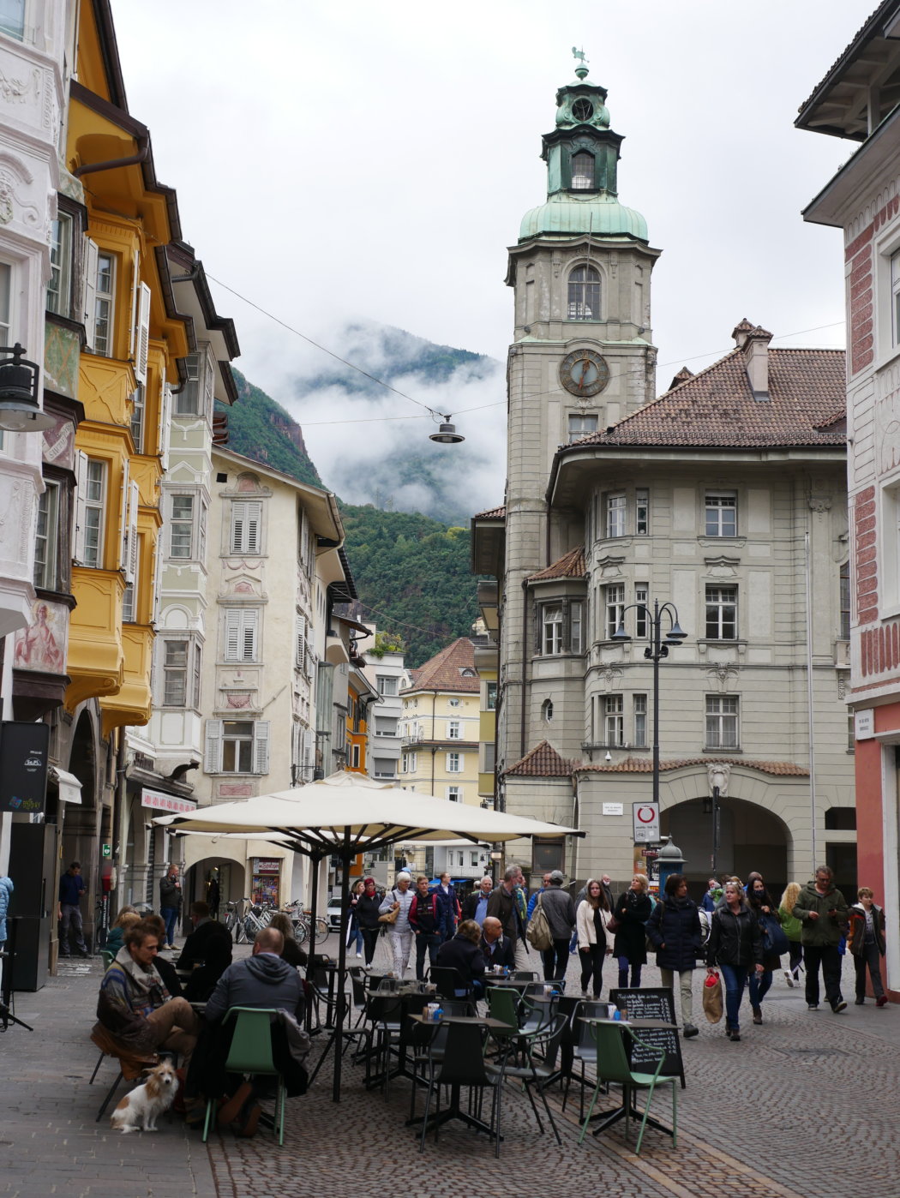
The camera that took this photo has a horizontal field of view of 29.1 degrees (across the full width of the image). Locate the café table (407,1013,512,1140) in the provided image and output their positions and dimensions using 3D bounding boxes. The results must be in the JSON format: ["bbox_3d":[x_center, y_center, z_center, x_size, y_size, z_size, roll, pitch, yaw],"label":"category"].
[{"bbox_3d":[0.055,3.142,11.414,0.600,0.725,0.630,0,-9,10],"label":"café table"}]

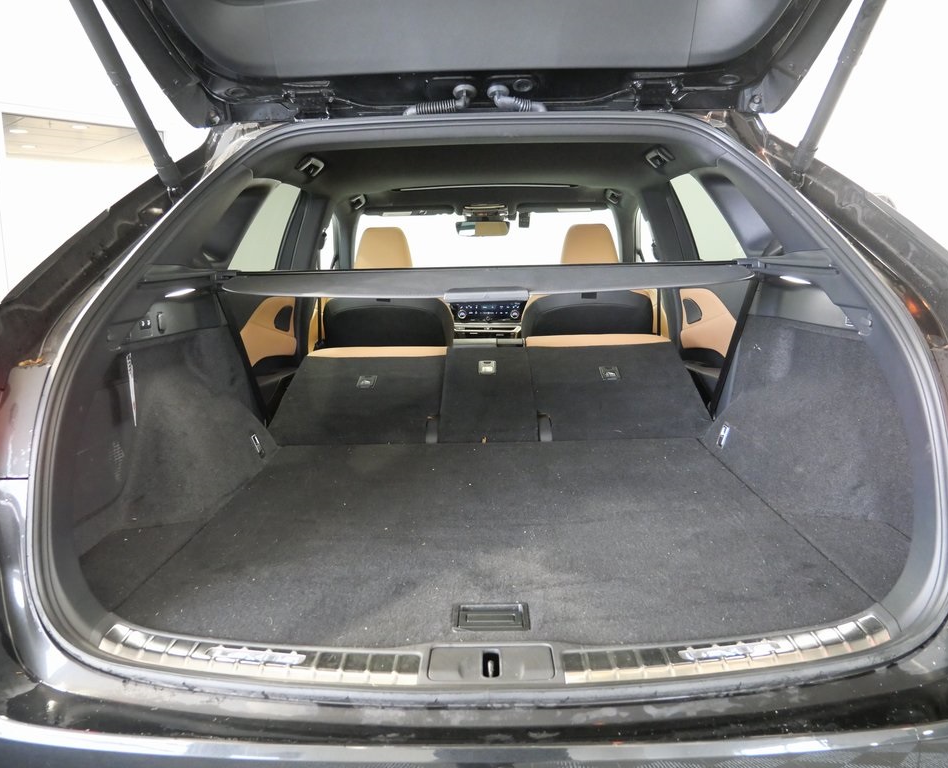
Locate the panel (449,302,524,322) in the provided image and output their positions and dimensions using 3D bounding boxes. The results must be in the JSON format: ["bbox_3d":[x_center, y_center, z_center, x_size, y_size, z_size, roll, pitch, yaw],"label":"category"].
[{"bbox_3d":[0.065,-0.346,3.440,0.360,0.100,0.035,-1,-12,1],"label":"panel"}]

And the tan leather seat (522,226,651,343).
[{"bbox_3d":[0.462,-0.154,3.170,0.540,1.060,0.800,-1,10,1],"label":"tan leather seat"}]

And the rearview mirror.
[{"bbox_3d":[0.045,-0.735,3.360,0.255,0.070,0.045,1,15,13],"label":"rearview mirror"}]

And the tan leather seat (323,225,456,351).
[{"bbox_3d":[-0.331,-0.144,3.170,0.540,1.060,0.800,-1,10,1],"label":"tan leather seat"}]

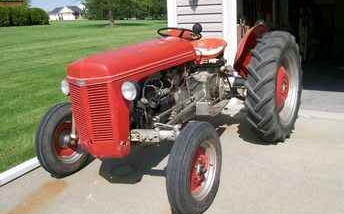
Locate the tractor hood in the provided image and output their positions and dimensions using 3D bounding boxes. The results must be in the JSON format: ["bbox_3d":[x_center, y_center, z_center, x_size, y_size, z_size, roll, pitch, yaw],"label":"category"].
[{"bbox_3d":[-0.298,-0.395,2.915,0.460,0.250,1.220,7,20,33],"label":"tractor hood"}]

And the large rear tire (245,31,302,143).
[{"bbox_3d":[1.155,-0.210,3.930,0.295,1.224,1.224,7,17,33],"label":"large rear tire"}]

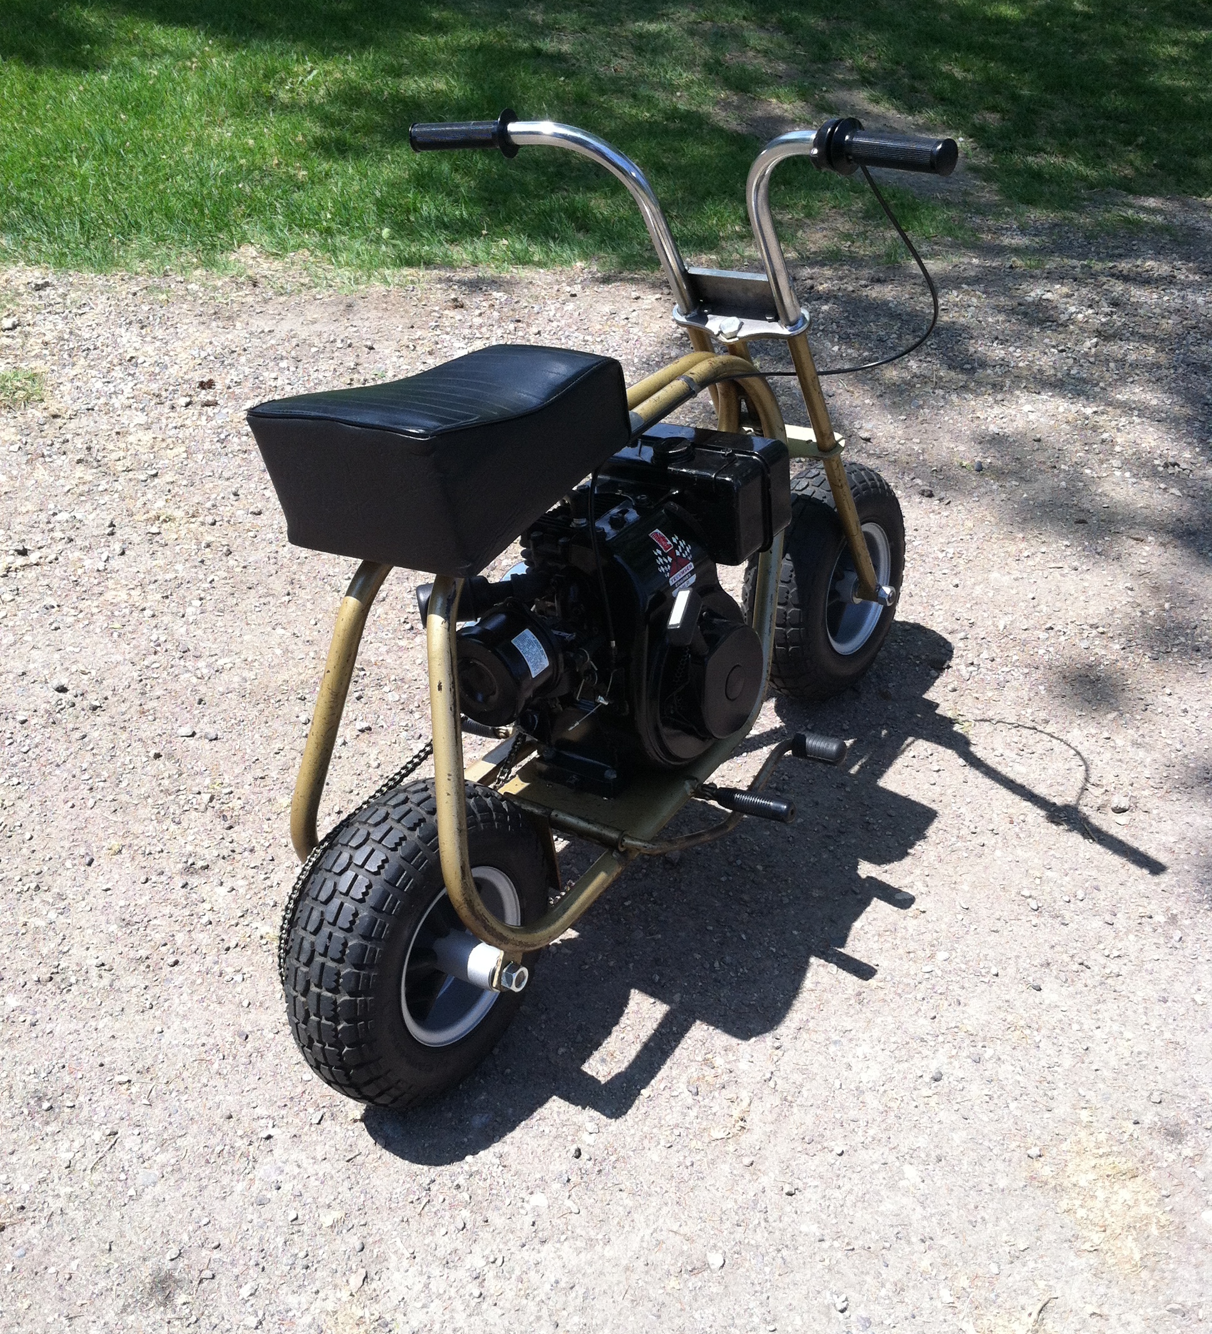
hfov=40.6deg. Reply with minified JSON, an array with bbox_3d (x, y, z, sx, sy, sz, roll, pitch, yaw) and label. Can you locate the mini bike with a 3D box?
[{"bbox_3d":[0.029,-0.139,1.721,0.632,0.800,1.127,15,36,31],"label":"mini bike"}]

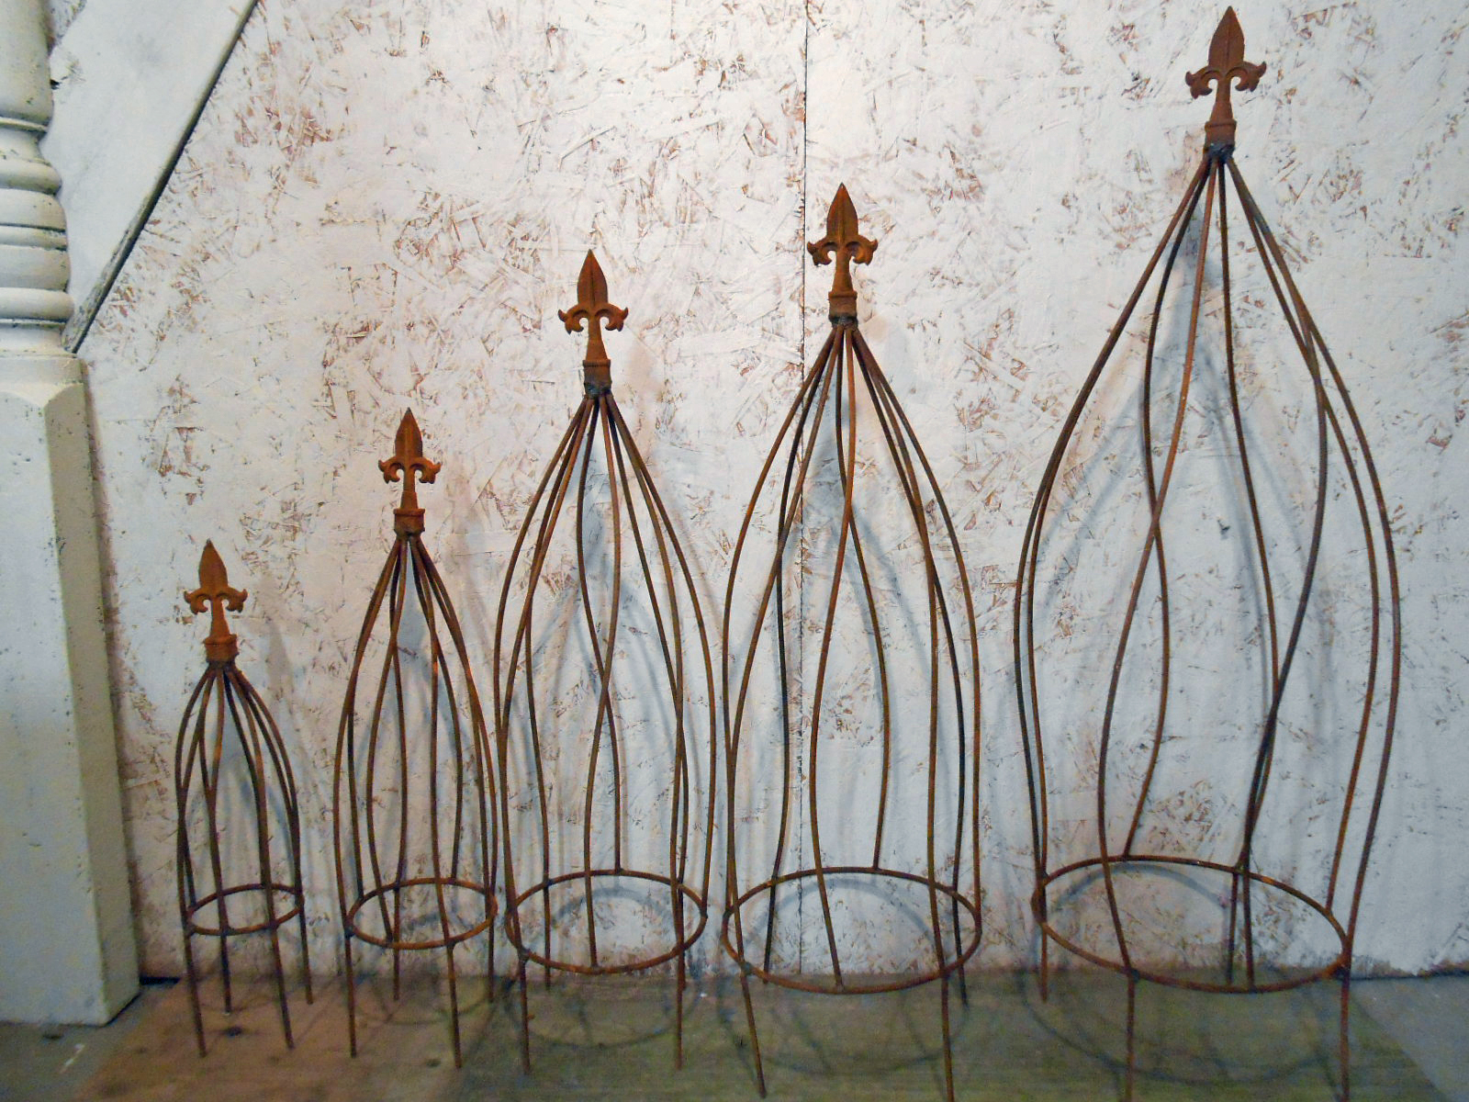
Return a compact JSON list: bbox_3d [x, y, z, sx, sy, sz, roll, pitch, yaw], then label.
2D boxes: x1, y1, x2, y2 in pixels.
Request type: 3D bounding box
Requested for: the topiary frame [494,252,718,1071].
[{"bbox_3d":[-0.138,0.119,1.147,0.230,0.830,0.230,0,9,0],"label":"topiary frame"}]

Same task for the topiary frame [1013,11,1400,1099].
[{"bbox_3d":[0.469,0.016,1.105,0.355,1.049,0.355,0,9,0],"label":"topiary frame"}]

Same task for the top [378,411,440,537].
[{"bbox_3d":[-0.335,-0.081,1.139,0.066,0.130,0.033,2,9,0],"label":"top"}]

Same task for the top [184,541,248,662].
[{"bbox_3d":[-0.538,0.053,1.145,0.066,0.129,0.034,-2,9,0],"label":"top"}]

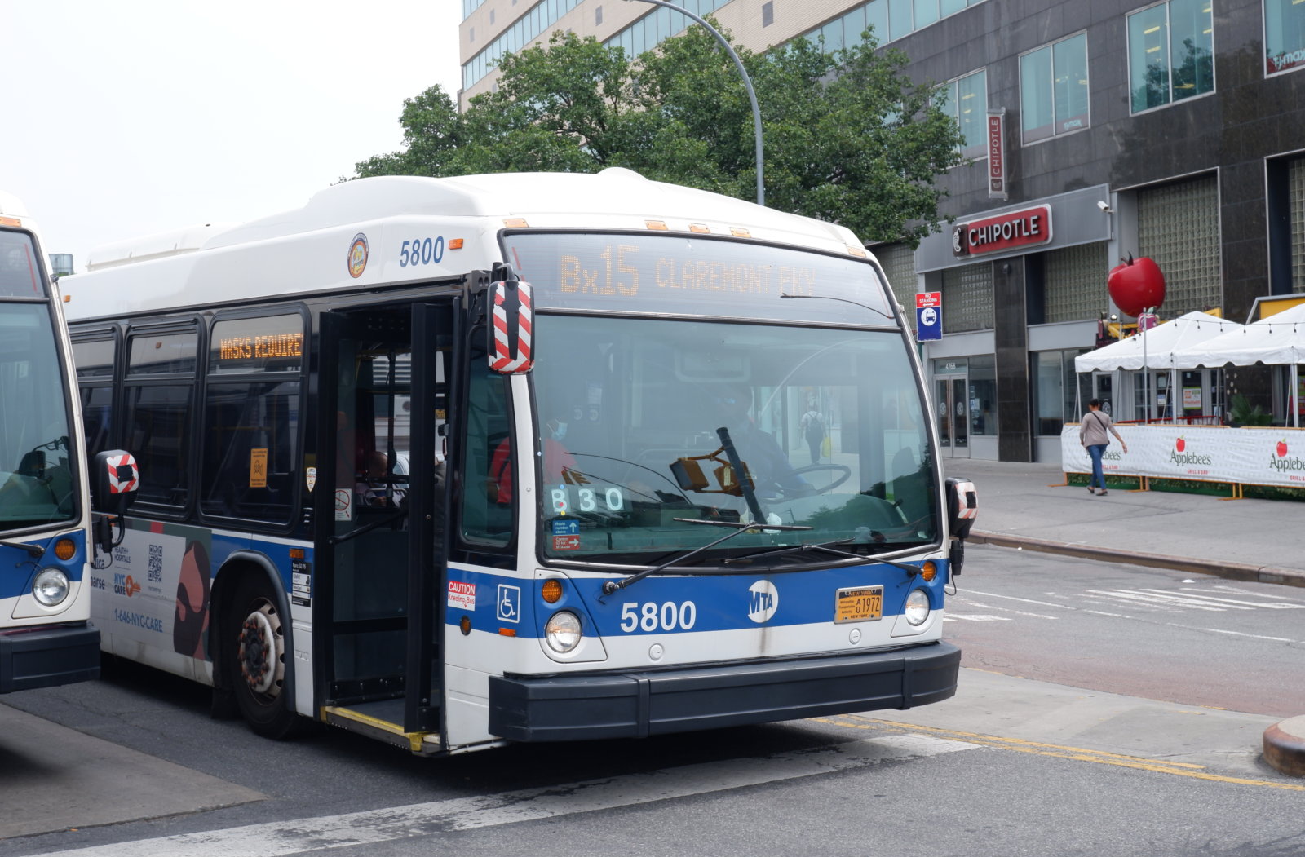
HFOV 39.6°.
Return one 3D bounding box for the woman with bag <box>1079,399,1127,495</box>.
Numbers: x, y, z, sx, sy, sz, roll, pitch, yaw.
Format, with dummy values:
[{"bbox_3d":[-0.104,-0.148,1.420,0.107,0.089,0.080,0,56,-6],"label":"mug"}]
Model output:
[{"bbox_3d":[7.625,0.311,30.700,0.660,1.630,0.450,-2,0,-18],"label":"woman with bag"}]

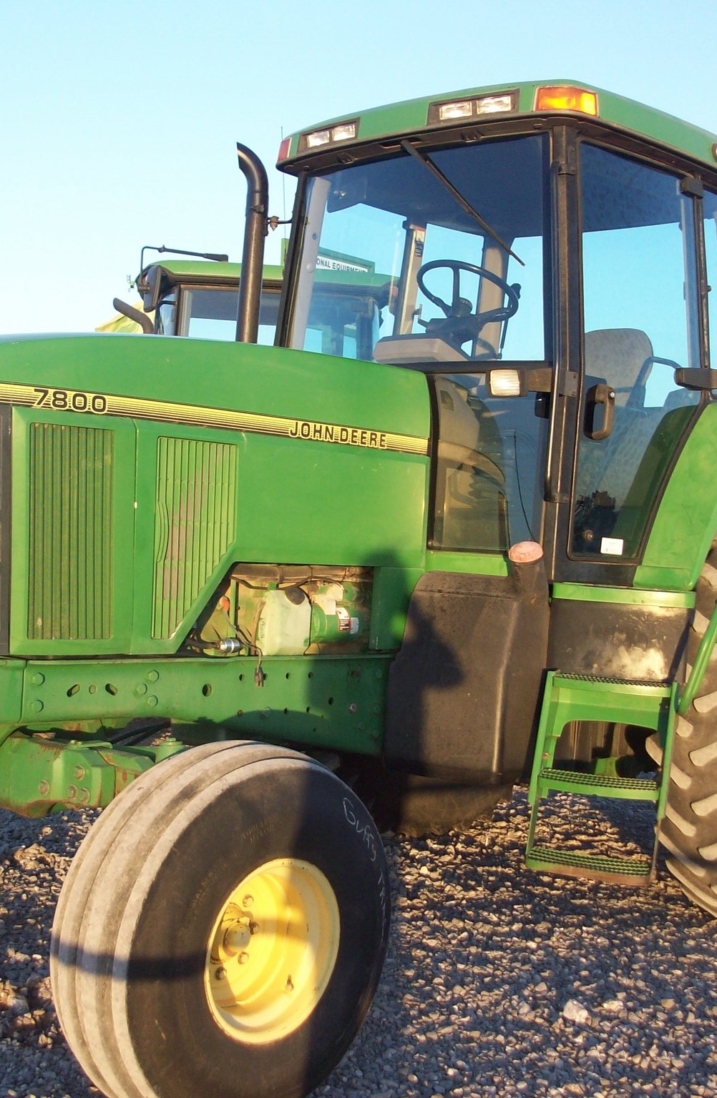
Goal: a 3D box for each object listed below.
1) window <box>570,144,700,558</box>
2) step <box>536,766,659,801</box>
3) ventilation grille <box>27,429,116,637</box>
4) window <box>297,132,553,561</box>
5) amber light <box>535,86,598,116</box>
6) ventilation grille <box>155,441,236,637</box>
[{"bbox_3d":[1.062,-0.713,5.489,0.740,1.500,0.060,1,2,-44],"label":"window"},{"bbox_3d":[0.863,0.829,5.088,0.420,0.045,0.150,3,1,30],"label":"step"},{"bbox_3d":[-0.808,-0.041,4.045,0.030,0.603,0.301,3,2,43],"label":"ventilation grille"},{"bbox_3d":[0.204,-0.765,5.599,1.260,1.500,0.080,3,2,43],"label":"window"},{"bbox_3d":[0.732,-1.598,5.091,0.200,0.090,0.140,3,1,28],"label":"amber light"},{"bbox_3d":[-0.498,-0.030,4.374,0.030,0.603,0.319,3,2,43],"label":"ventilation grille"}]

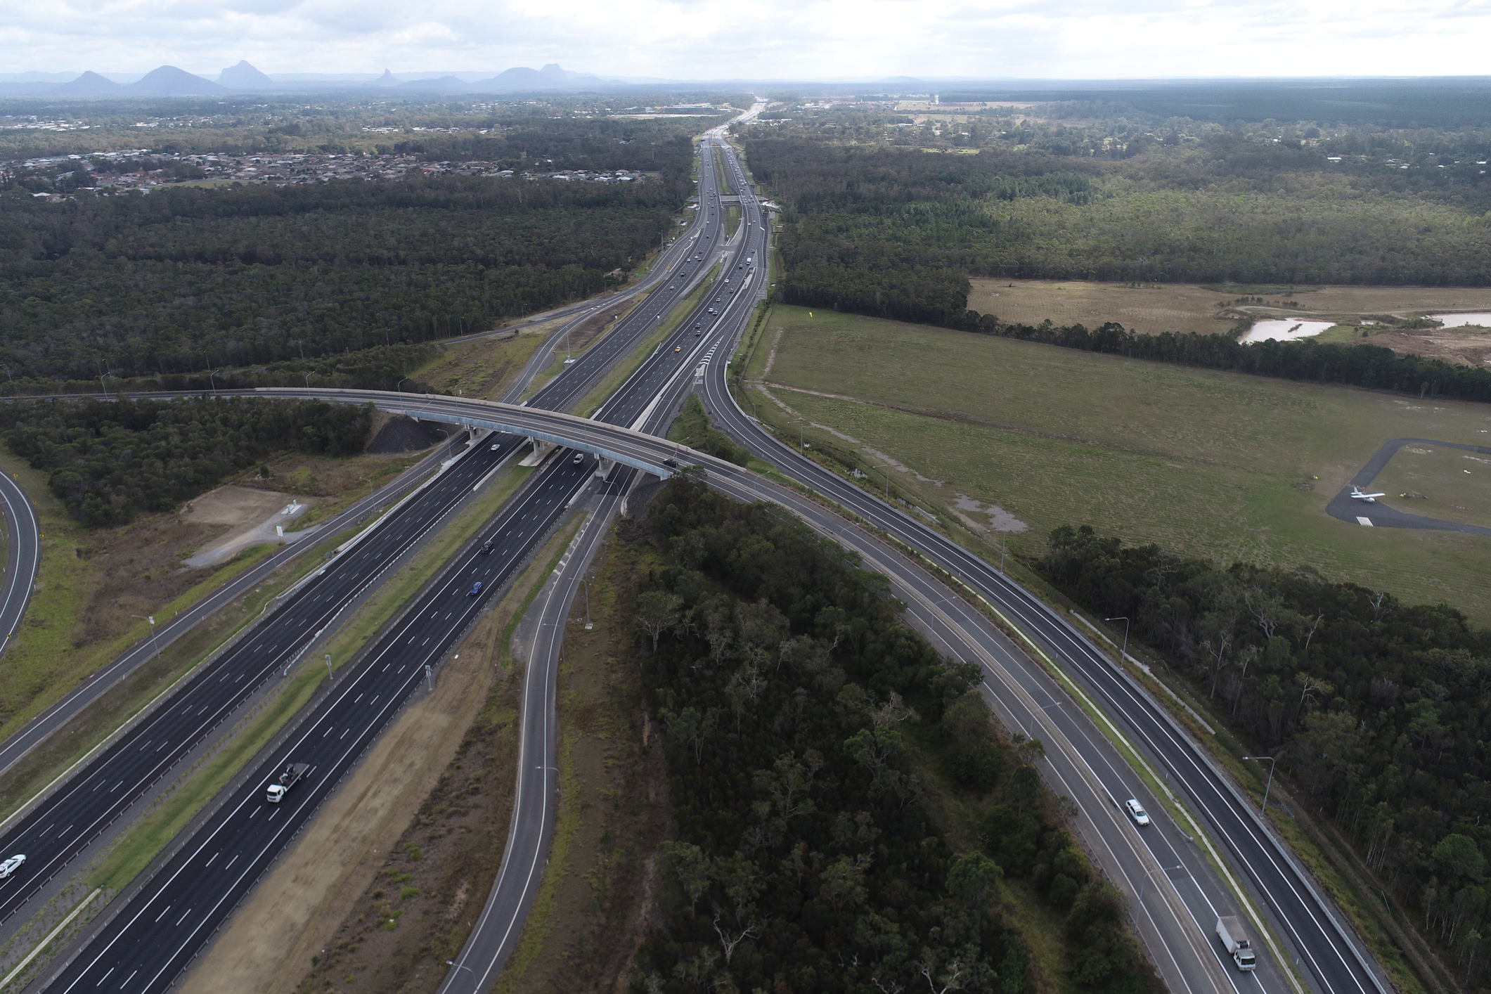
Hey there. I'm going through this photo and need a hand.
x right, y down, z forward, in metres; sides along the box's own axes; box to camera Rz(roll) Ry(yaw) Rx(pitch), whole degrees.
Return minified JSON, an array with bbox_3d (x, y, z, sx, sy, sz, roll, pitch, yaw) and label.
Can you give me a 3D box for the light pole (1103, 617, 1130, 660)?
[{"bbox_3d":[78.217,31.369,209.995,5.520,12.100,0.350,-6,24,-12],"label":"light pole"}]

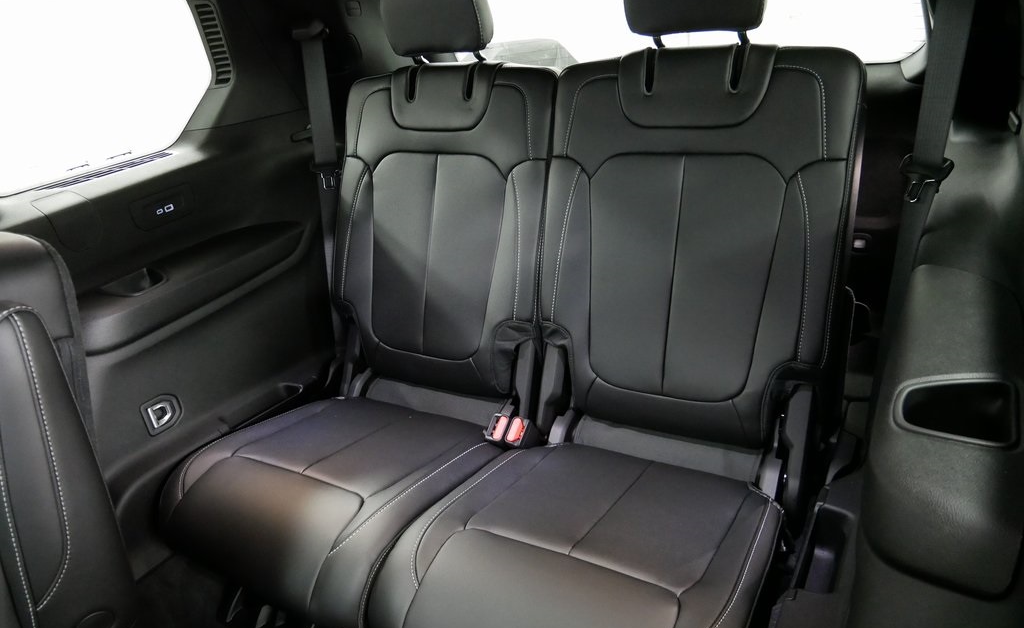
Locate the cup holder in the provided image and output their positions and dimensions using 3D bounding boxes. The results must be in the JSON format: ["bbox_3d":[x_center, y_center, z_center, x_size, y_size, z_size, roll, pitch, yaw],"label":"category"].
[{"bbox_3d":[0.392,0.112,0.637,0.090,0.065,0.088,8,25,30],"label":"cup holder"}]

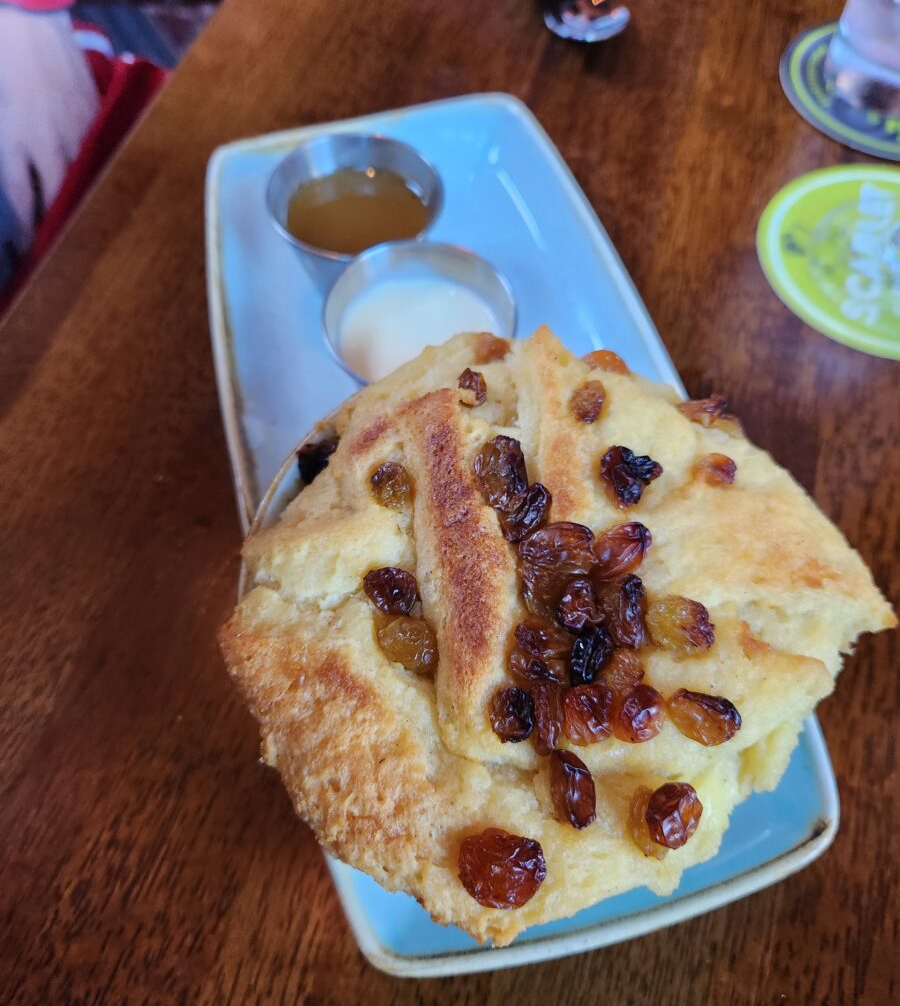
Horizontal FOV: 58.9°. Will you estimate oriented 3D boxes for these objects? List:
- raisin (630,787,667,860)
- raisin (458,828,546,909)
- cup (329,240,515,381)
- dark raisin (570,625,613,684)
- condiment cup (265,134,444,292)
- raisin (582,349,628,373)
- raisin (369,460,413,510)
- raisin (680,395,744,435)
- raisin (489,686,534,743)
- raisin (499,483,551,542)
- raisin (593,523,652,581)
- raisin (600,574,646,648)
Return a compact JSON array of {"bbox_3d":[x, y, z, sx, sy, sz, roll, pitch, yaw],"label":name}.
[{"bbox_3d":[0.040,0.061,0.153,0.009,0.007,0.013,-11,65,-5],"label":"raisin"},{"bbox_3d":[0.010,0.069,0.151,0.016,0.008,0.013,15,65,6],"label":"raisin"},{"bbox_3d":[-0.009,-0.048,0.250,0.057,0.035,0.057,0,64,-1],"label":"cup"},{"bbox_3d":[0.028,0.030,0.159,0.007,0.006,0.012,22,67,10],"label":"dark raisin"},{"bbox_3d":[-0.032,-0.095,0.282,0.060,0.036,0.060,0,63,1],"label":"condiment cup"},{"bbox_3d":[0.038,-0.034,0.194,0.011,0.007,0.009,18,64,10],"label":"raisin"},{"bbox_3d":[-0.013,-0.004,0.179,0.009,0.007,0.011,-26,65,-12],"label":"raisin"},{"bbox_3d":[0.063,-0.022,0.194,0.014,0.007,0.009,16,66,7],"label":"raisin"},{"bbox_3d":[0.012,0.040,0.150,0.008,0.008,0.011,8,63,5],"label":"raisin"},{"bbox_3d":[0.017,0.002,0.175,0.008,0.006,0.015,25,66,11],"label":"raisin"},{"bbox_3d":[0.035,0.010,0.163,0.014,0.008,0.009,-39,69,-17],"label":"raisin"},{"bbox_3d":[0.035,0.022,0.162,0.009,0.007,0.015,0,64,-1],"label":"raisin"}]

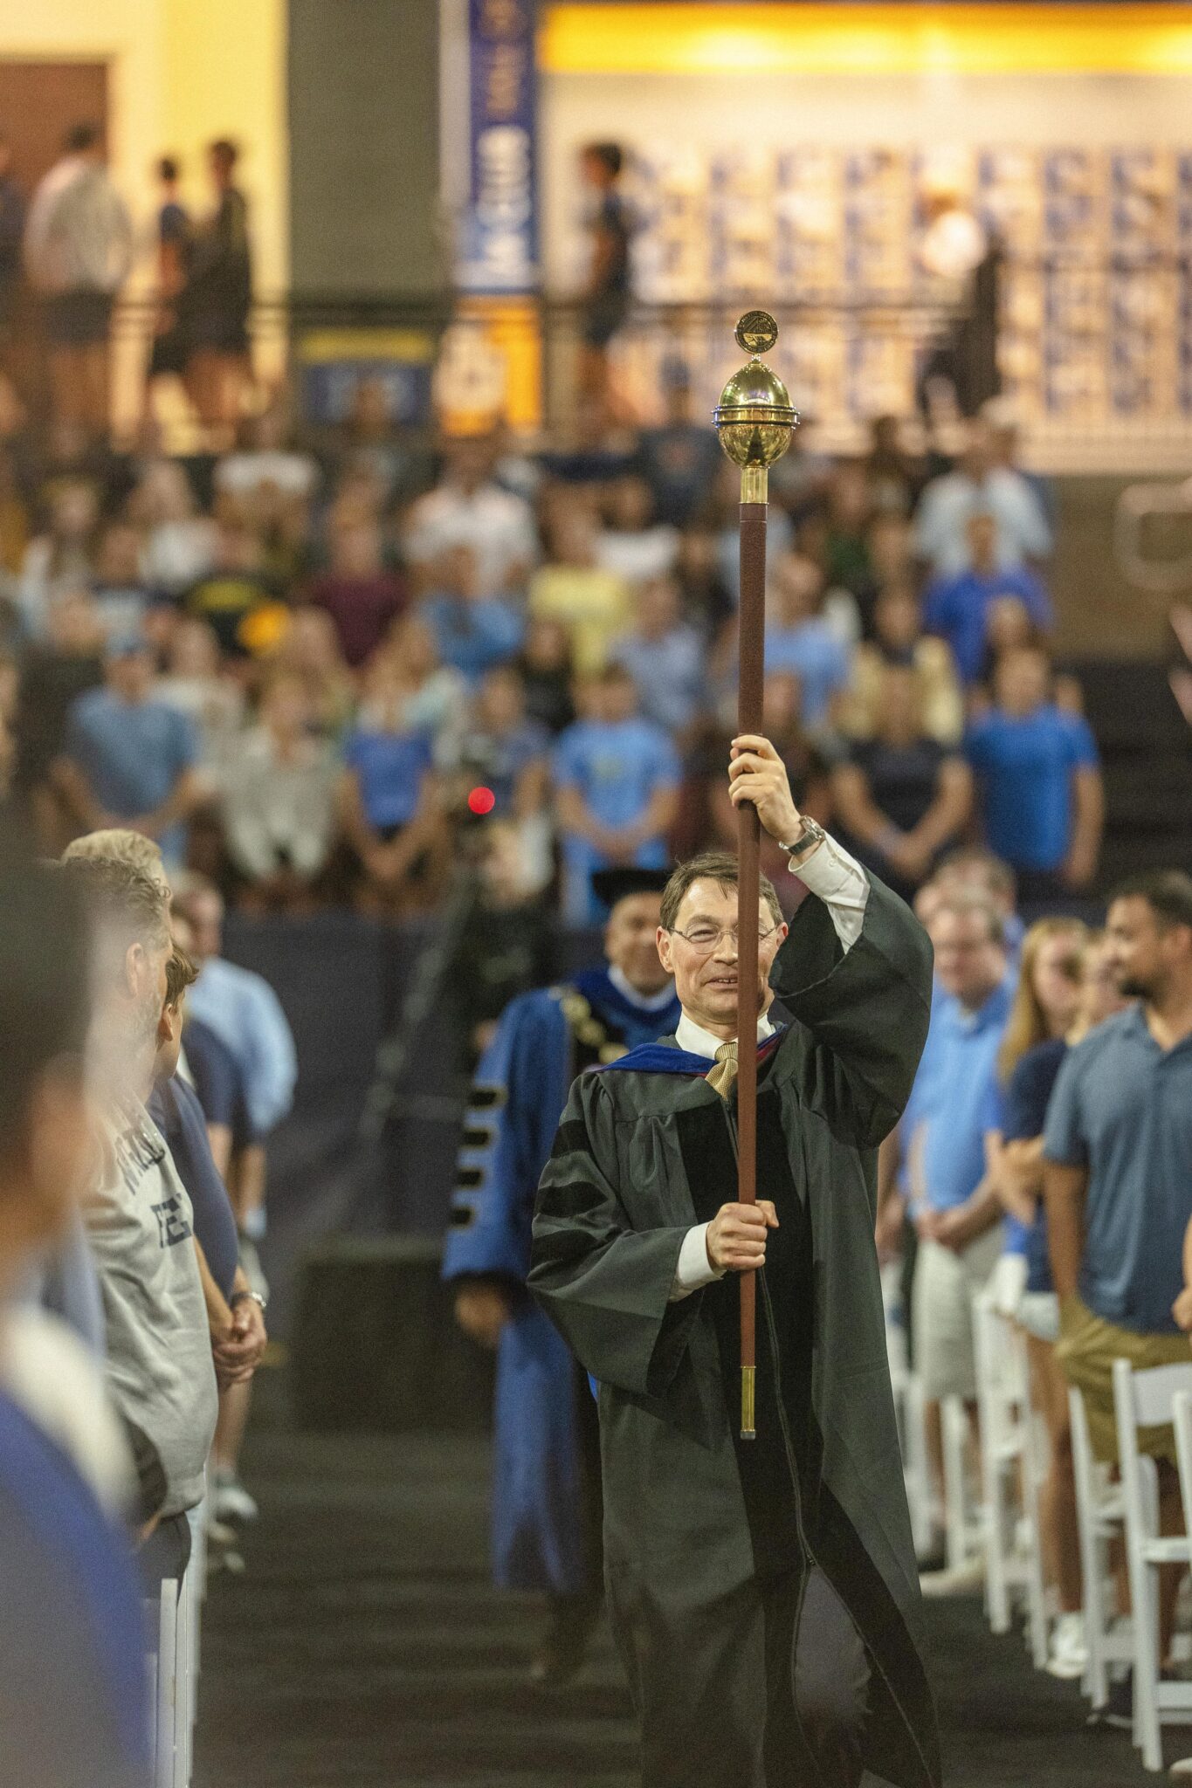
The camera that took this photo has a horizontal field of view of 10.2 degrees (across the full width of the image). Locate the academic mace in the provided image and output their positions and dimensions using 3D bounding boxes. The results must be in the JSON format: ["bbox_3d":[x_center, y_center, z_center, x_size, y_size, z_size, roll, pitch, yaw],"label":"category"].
[{"bbox_3d":[0.219,-0.026,9.200,0.115,1.545,0.110,0,2,0],"label":"academic mace"}]

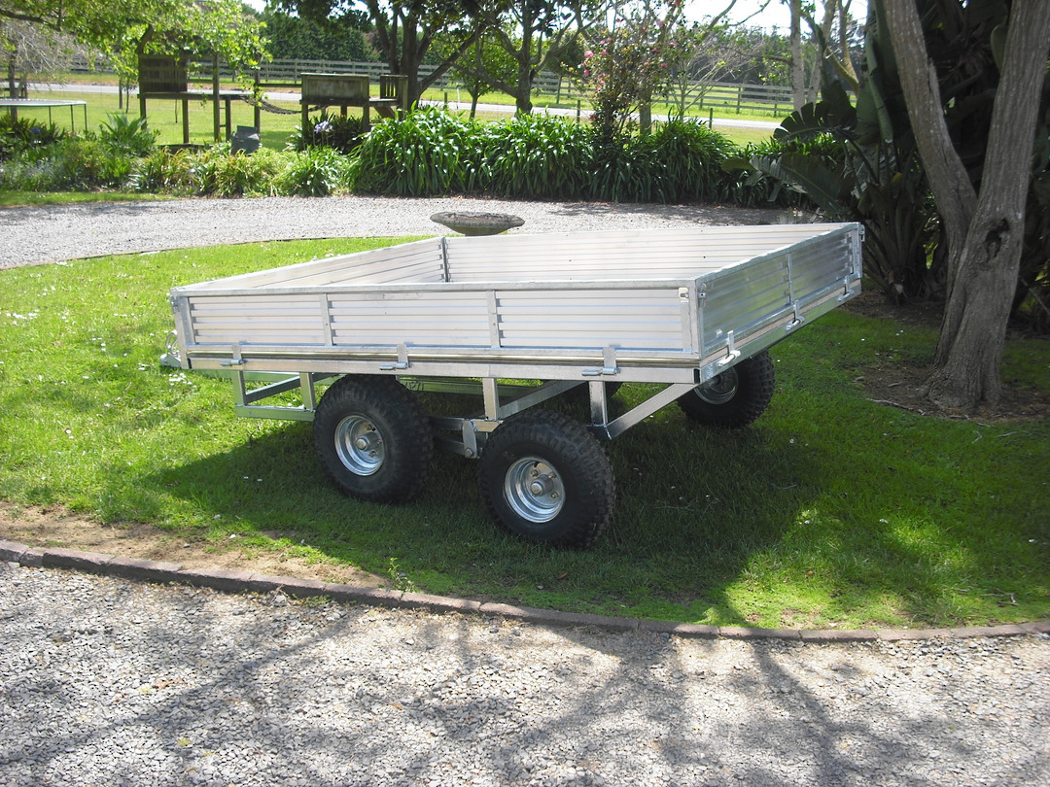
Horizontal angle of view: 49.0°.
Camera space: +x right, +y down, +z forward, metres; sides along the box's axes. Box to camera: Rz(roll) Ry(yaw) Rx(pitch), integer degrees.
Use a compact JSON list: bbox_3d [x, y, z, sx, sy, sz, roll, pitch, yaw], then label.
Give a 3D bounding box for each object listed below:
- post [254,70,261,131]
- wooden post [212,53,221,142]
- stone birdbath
[{"bbox_3d":[-4.742,-5.250,20.470,0.090,1.571,0.090,-9,20,-36],"label":"post"},{"bbox_3d":[-5.293,-5.070,19.800,0.090,1.536,0.090,-9,20,-36],"label":"wooden post"},{"bbox_3d":[-0.316,-0.778,7.391,0.597,0.682,0.597,3,16,0],"label":"stone birdbath"}]

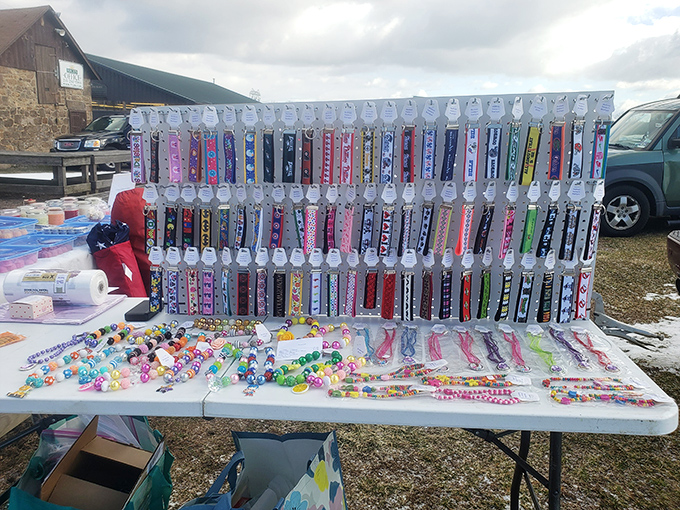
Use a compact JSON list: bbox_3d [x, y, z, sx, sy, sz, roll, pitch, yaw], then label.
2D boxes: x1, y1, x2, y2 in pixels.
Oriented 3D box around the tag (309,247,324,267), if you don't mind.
[{"bbox_3d":[-0.066,0.008,1.421,0.043,0.053,0.003,1,13,7],"label":"tag"}]

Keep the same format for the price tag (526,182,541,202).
[{"bbox_3d":[0.496,-0.160,1.300,0.043,0.053,0.005,0,14,1],"label":"price tag"}]

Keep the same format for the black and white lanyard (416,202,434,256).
[{"bbox_3d":[0.224,-0.066,1.341,0.032,0.140,0.012,13,16,27],"label":"black and white lanyard"}]

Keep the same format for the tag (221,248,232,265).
[{"bbox_3d":[-0.318,0.005,1.439,0.043,0.056,0.005,12,16,32],"label":"tag"}]

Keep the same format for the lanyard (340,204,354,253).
[{"bbox_3d":[0.023,-0.070,1.378,0.034,0.133,0.014,5,14,7],"label":"lanyard"}]

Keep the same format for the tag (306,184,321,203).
[{"bbox_3d":[-0.071,-0.165,1.367,0.043,0.051,0.003,1,13,7],"label":"tag"}]

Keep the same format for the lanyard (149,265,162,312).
[{"bbox_3d":[-0.540,0.101,1.499,0.033,0.146,0.011,3,15,-12],"label":"lanyard"}]

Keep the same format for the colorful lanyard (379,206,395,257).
[{"bbox_3d":[0.125,-0.061,1.370,0.034,0.143,0.012,4,14,2],"label":"colorful lanyard"}]

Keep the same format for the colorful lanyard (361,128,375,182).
[{"bbox_3d":[0.070,-0.250,1.286,0.033,0.136,0.014,1,15,6],"label":"colorful lanyard"}]

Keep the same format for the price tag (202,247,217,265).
[{"bbox_3d":[-0.372,0.004,1.458,0.044,0.055,0.005,1,13,3],"label":"price tag"}]

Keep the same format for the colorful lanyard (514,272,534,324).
[{"bbox_3d":[0.499,0.114,1.380,0.034,0.145,0.012,3,15,4],"label":"colorful lanyard"}]

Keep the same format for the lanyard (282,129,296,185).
[{"bbox_3d":[-0.131,-0.256,1.330,0.032,0.141,0.014,2,14,-2],"label":"lanyard"}]

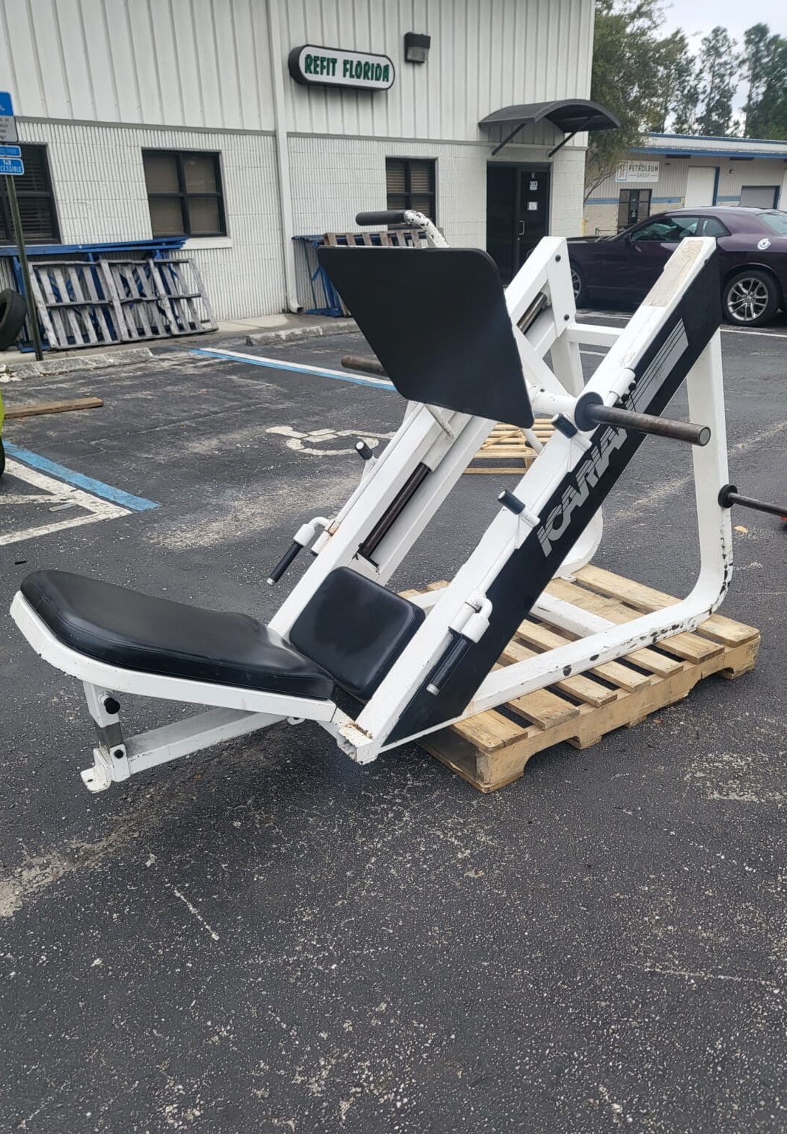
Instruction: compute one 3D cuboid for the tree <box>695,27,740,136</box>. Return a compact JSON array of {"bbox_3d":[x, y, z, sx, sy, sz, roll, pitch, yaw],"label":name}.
[{"bbox_3d":[20.638,-27.961,56.378,2.863,13.403,2.863,6,22,17],"label":"tree"}]

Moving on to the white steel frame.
[{"bbox_3d":[0.039,-0.274,2.506,2.273,1.287,0.705,-14,25,-31],"label":"white steel frame"}]

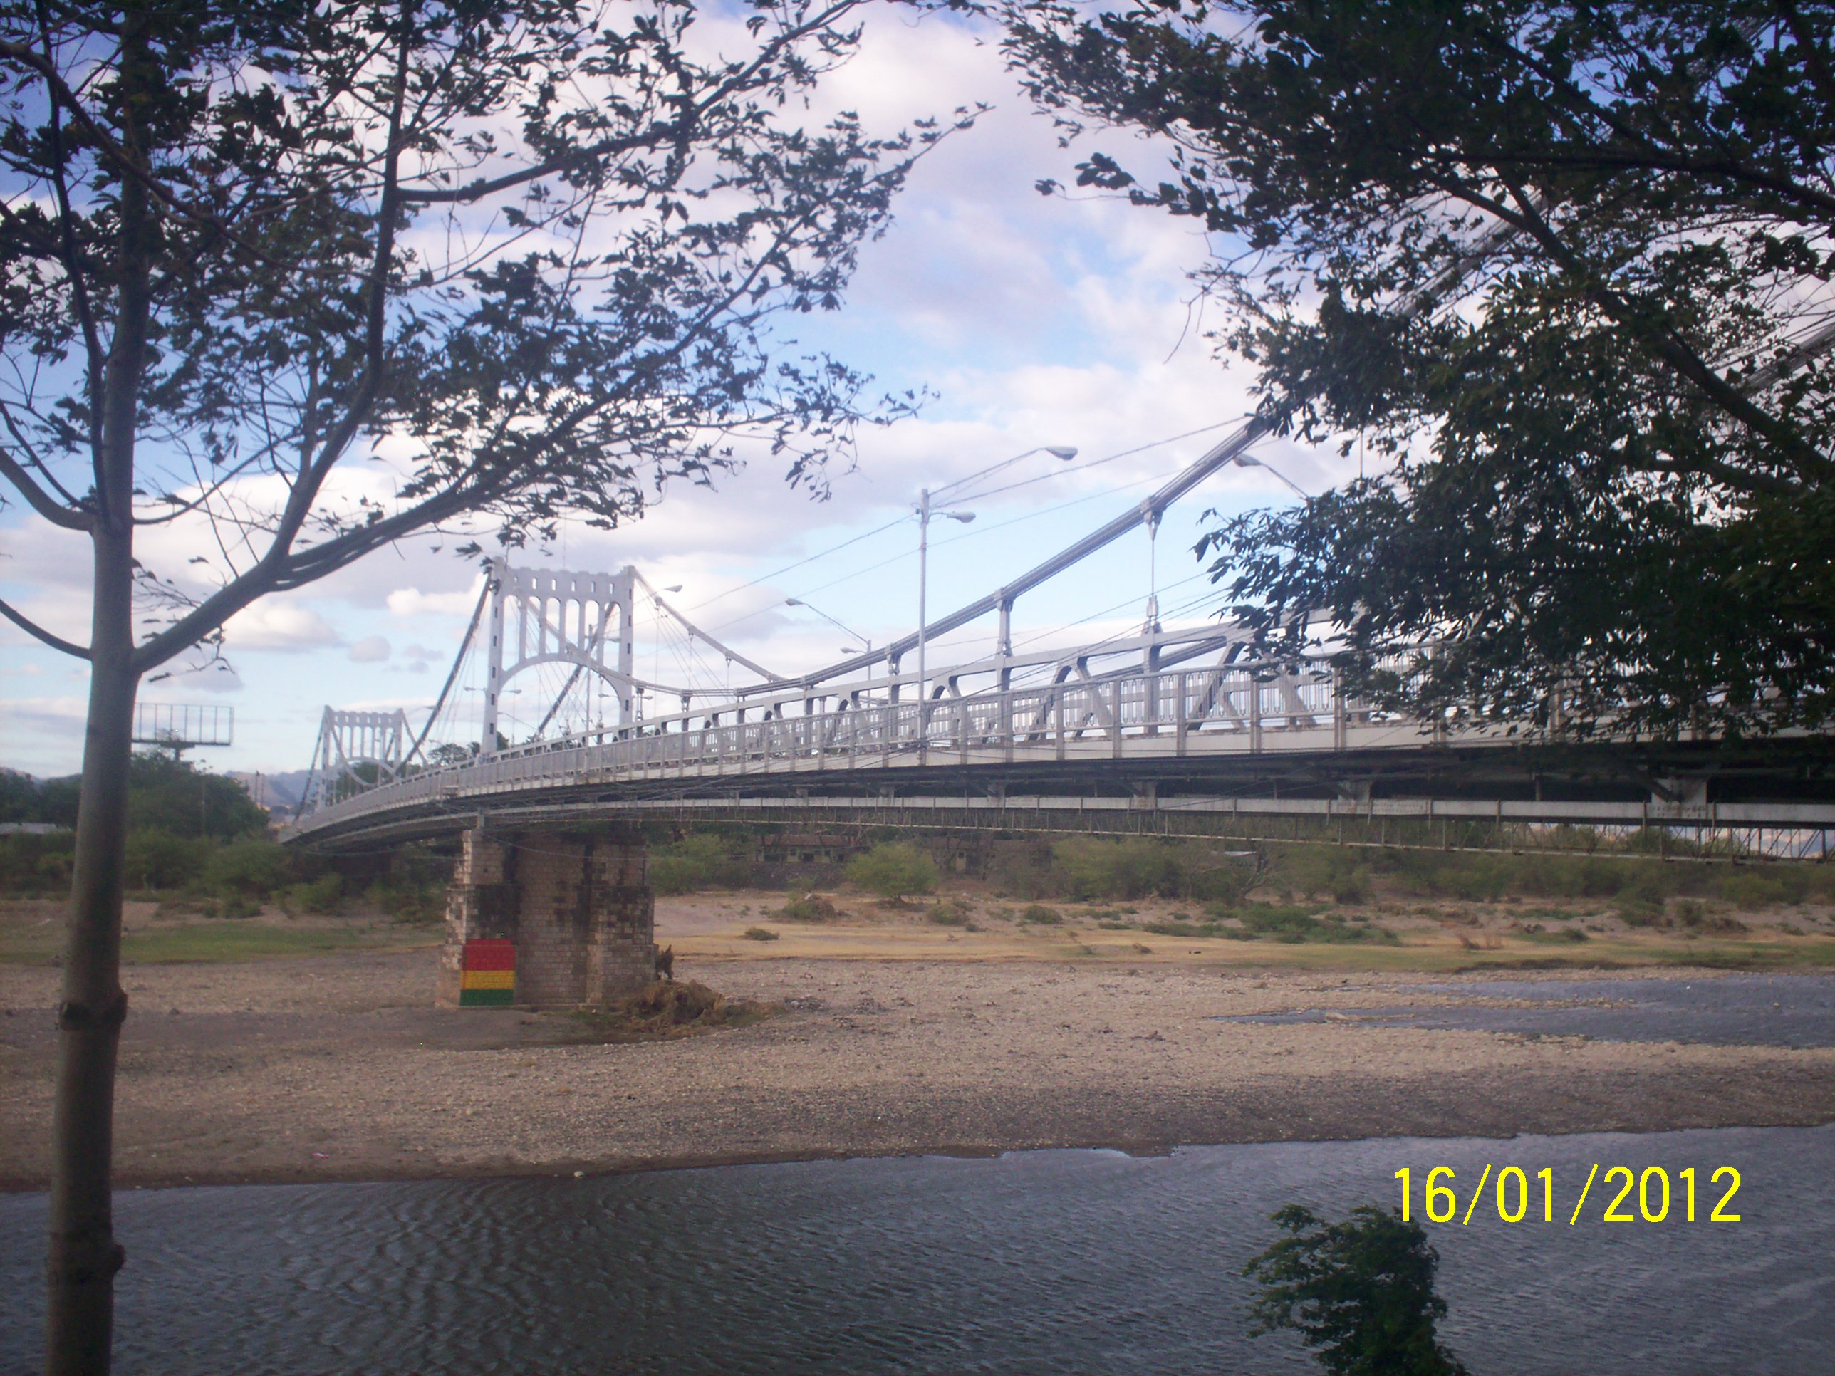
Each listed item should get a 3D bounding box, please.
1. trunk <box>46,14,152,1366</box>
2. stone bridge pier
[{"bbox_3d":[-2.555,-0.064,6.032,0.230,4.446,0.230,2,-6,-23],"label":"trunk"},{"bbox_3d":[-21.142,12.984,108.544,11.300,9.786,5.000,3,-6,-22],"label":"stone bridge pier"}]

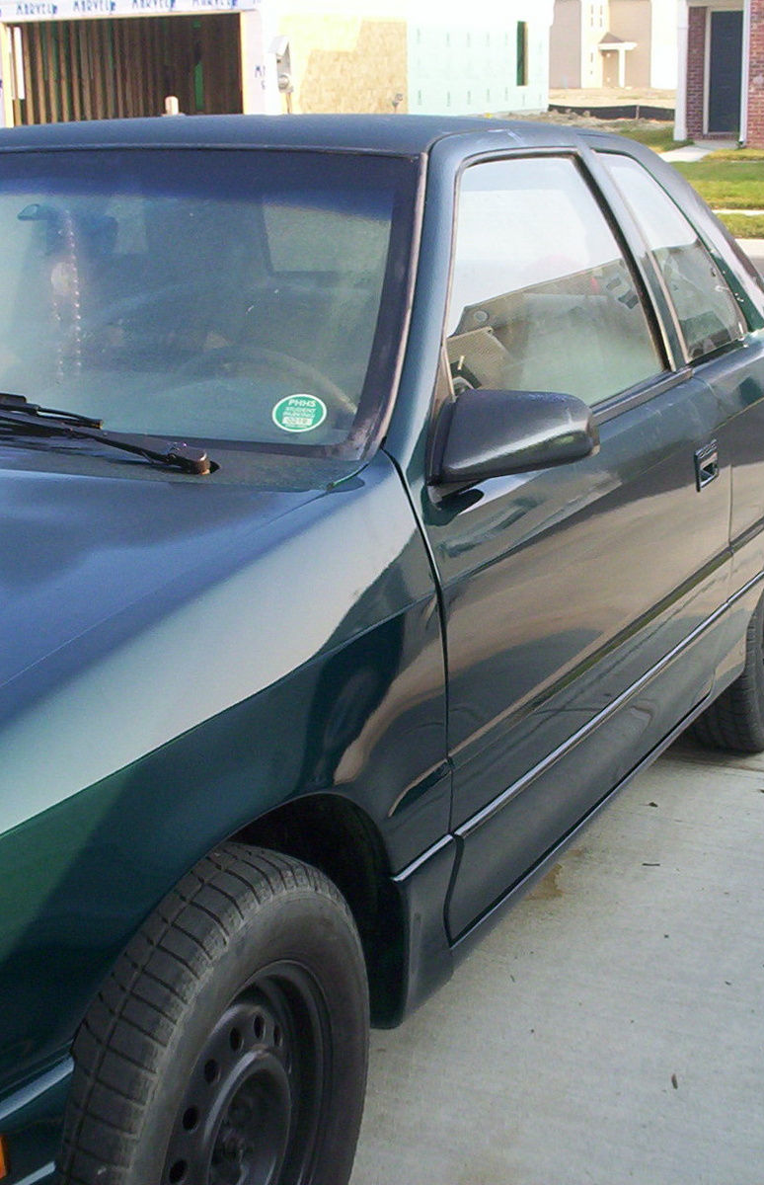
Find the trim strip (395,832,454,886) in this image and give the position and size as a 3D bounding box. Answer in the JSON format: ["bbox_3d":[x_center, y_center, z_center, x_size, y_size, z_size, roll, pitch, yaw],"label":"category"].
[{"bbox_3d":[0.054,0.308,2.049,0.015,0.020,0.175,6,15,24],"label":"trim strip"}]

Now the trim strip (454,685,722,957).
[{"bbox_3d":[0.359,0.316,2.739,0.020,0.028,1.310,6,15,24],"label":"trim strip"}]

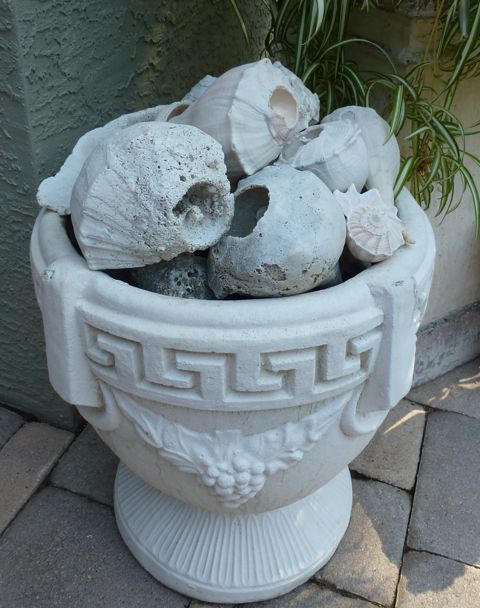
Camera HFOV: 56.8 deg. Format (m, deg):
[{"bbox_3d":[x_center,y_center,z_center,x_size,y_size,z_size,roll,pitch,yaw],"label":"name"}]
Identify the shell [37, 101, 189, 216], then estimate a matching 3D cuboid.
[{"bbox_3d":[-0.142,-0.163,0.499,0.192,0.092,0.103,-40,48,-12],"label":"shell"}]

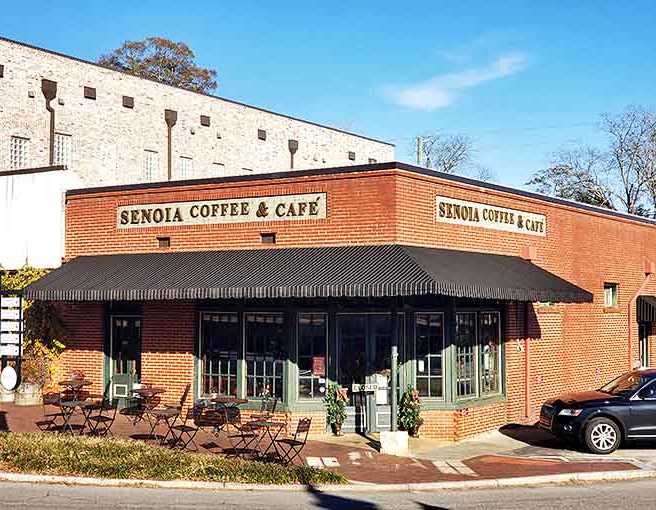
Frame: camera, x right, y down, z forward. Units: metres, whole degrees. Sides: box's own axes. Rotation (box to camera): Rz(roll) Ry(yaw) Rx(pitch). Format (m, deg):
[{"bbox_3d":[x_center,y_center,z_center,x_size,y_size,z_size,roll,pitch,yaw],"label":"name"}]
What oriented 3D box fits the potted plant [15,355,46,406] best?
[{"bbox_3d":[-6.873,2.899,23.600,0.700,1.190,0.700,0,-2,0],"label":"potted plant"}]

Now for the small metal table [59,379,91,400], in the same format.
[{"bbox_3d":[-5.265,3.023,21.300,0.700,0.710,0.700,-2,-3,33],"label":"small metal table"}]

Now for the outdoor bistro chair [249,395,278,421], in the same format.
[{"bbox_3d":[-1.272,3.229,20.300,0.480,0.870,0.430,-1,-3,26],"label":"outdoor bistro chair"}]

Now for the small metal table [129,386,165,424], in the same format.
[{"bbox_3d":[-3.728,3.171,21.100,0.720,0.710,0.720,0,-3,0],"label":"small metal table"}]

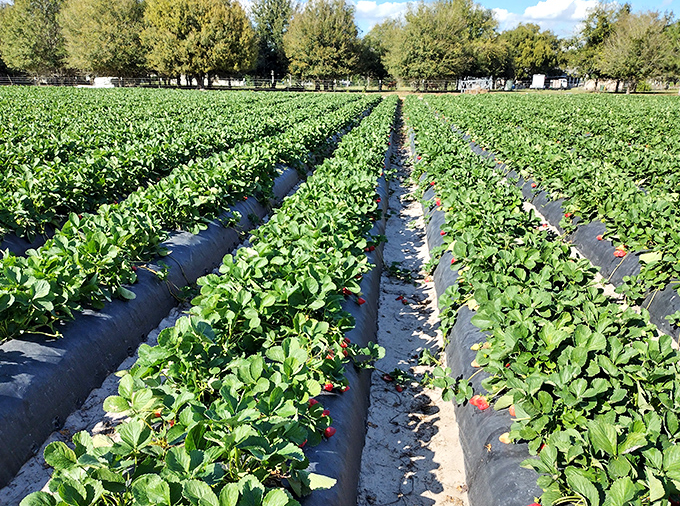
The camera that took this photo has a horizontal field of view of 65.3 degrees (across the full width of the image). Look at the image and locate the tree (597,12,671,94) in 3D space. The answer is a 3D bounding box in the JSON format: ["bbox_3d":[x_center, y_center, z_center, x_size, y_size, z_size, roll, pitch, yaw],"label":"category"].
[{"bbox_3d":[31.240,-21.150,56.080,7.820,8.200,7.590,10,20,26],"label":"tree"}]

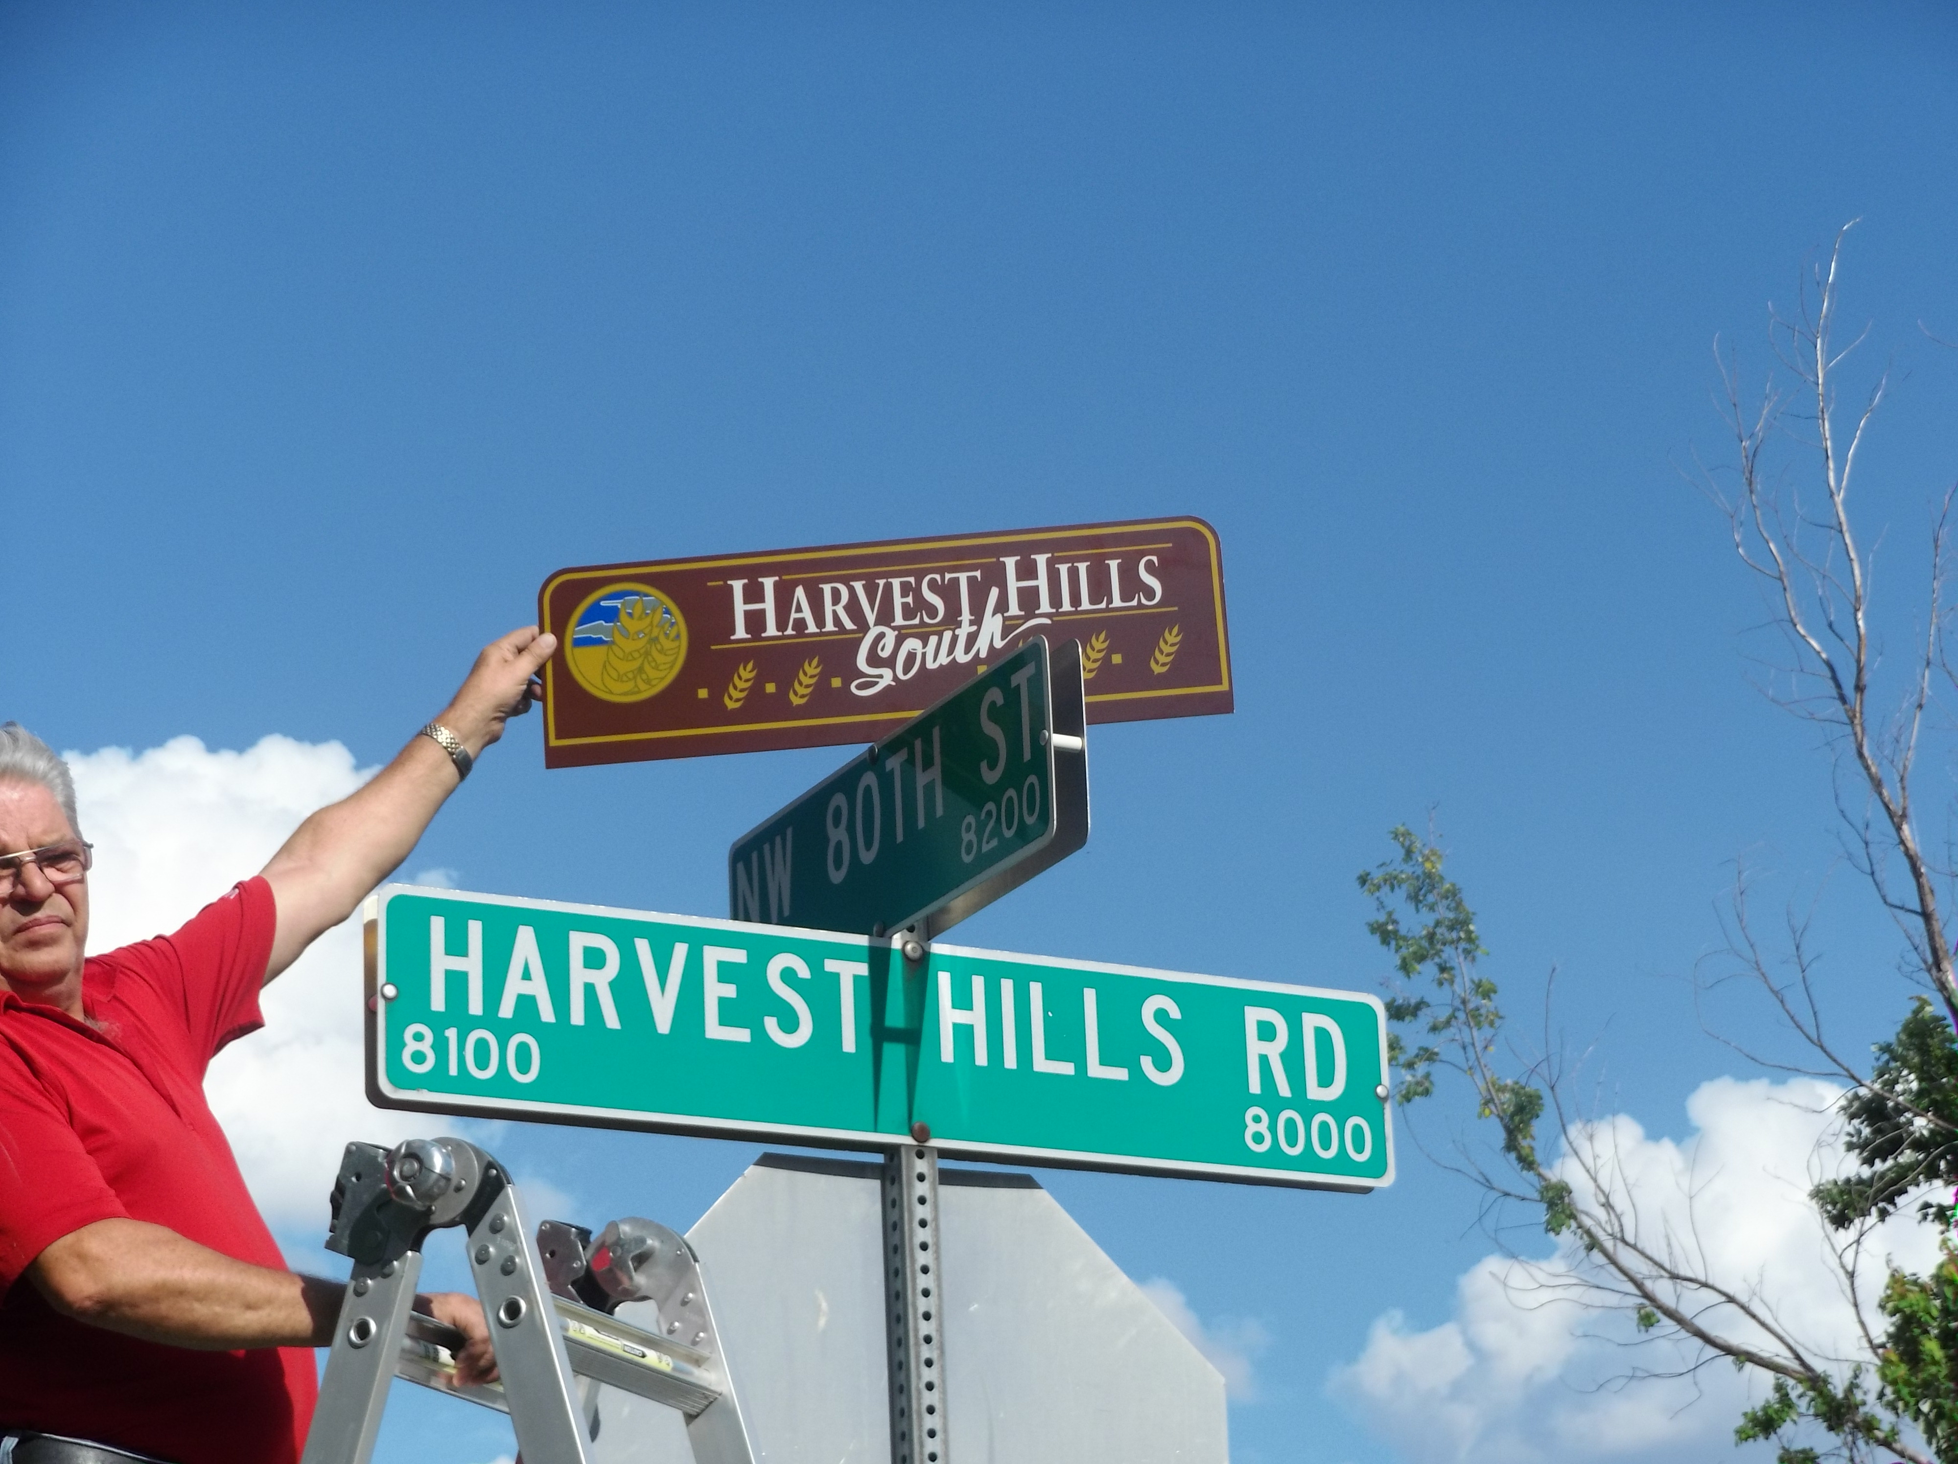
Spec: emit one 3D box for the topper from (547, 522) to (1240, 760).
[{"bbox_3d":[-0.107,-0.102,5.118,0.765,0.232,0.010,-5,-19,2],"label":"topper"}]

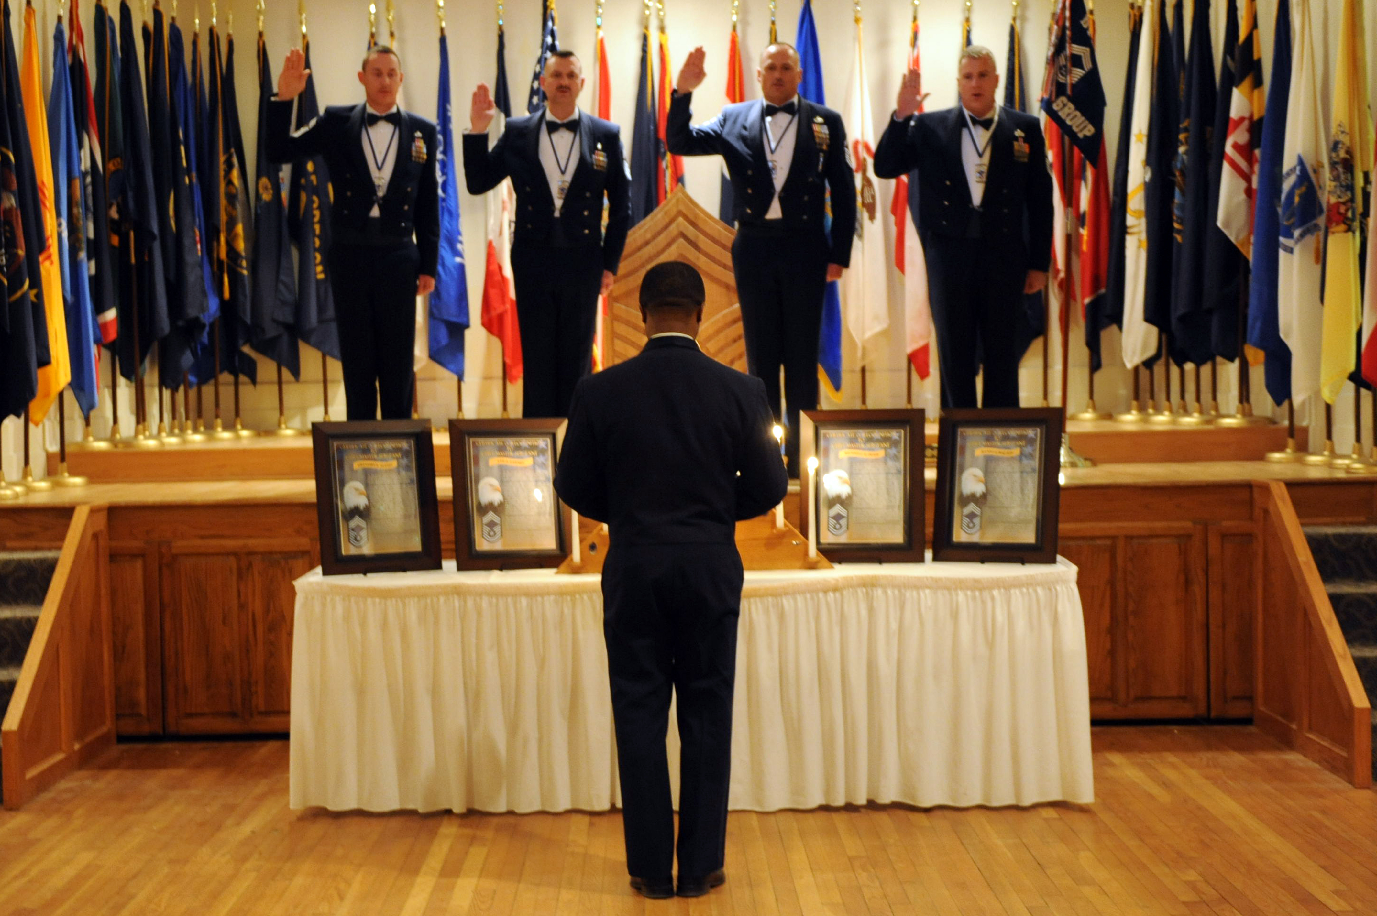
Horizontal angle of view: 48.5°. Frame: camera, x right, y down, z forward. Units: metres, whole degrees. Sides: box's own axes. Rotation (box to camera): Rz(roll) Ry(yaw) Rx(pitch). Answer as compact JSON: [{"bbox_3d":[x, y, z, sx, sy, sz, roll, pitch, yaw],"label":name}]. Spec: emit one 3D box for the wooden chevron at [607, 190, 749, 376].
[{"bbox_3d":[-0.036,-0.600,6.819,0.727,1.220,0.132,-1,3,1],"label":"wooden chevron"}]

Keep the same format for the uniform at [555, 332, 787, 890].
[{"bbox_3d":[-0.048,0.307,4.390,0.630,1.740,0.480,-1,4,-1],"label":"uniform"}]

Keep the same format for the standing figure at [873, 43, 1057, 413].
[{"bbox_3d":[1.138,-0.822,6.329,0.710,1.770,0.390,-1,4,5],"label":"standing figure"}]

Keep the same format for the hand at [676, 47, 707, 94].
[{"bbox_3d":[0.009,-1.603,6.330,0.115,0.200,0.090,10,4,-9],"label":"hand"}]

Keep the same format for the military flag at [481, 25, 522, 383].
[{"bbox_3d":[-0.987,-1.346,8.108,0.250,1.900,0.200,-1,4,-1],"label":"military flag"}]

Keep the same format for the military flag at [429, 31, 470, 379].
[{"bbox_3d":[-1.265,-1.342,8.101,0.240,1.850,0.200,-1,4,-1],"label":"military flag"}]

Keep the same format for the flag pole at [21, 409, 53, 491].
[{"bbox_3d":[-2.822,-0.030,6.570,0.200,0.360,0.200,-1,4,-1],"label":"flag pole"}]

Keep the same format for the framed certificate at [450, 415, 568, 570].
[{"bbox_3d":[-0.612,0.124,5.350,0.420,0.530,0.045,-2,-9,-15],"label":"framed certificate"}]

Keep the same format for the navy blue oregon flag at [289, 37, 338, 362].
[{"bbox_3d":[-1.970,-1.367,8.082,0.280,1.720,0.200,-1,4,-1],"label":"navy blue oregon flag"}]

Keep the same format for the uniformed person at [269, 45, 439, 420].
[{"bbox_3d":[-1.390,-0.812,6.481,0.720,1.853,0.420,-2,4,-7],"label":"uniformed person"}]

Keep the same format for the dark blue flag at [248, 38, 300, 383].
[{"bbox_3d":[-2.075,-1.267,7.650,0.240,1.690,0.220,-1,4,-1],"label":"dark blue flag"}]

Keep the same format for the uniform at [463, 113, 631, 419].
[{"bbox_3d":[-0.580,-0.677,6.471,0.700,1.554,0.400,-1,4,-1],"label":"uniform"}]

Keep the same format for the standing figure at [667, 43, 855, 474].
[{"bbox_3d":[0.320,-0.830,6.480,0.780,1.826,0.420,-1,4,-1],"label":"standing figure"}]

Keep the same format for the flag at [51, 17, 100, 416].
[{"bbox_3d":[-2.965,-1.168,7.400,0.220,1.920,0.220,-1,4,-6],"label":"flag"}]

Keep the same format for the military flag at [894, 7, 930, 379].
[{"bbox_3d":[1.202,-1.389,8.158,0.240,1.950,0.200,-1,4,-1],"label":"military flag"}]

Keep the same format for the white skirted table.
[{"bbox_3d":[0.008,0.720,5.231,2.530,0.750,0.700,-1,4,-1],"label":"white skirted table"}]

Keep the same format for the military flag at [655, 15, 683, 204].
[{"bbox_3d":[-0.080,-1.406,8.126,0.240,1.810,0.200,-1,4,-1],"label":"military flag"}]

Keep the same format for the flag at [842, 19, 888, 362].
[{"bbox_3d":[0.937,-1.422,8.149,0.270,1.850,0.200,-1,4,-1],"label":"flag"}]

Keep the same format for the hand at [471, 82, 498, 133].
[{"bbox_3d":[-0.846,-1.449,6.330,0.115,0.200,0.090,-1,4,-6],"label":"hand"}]

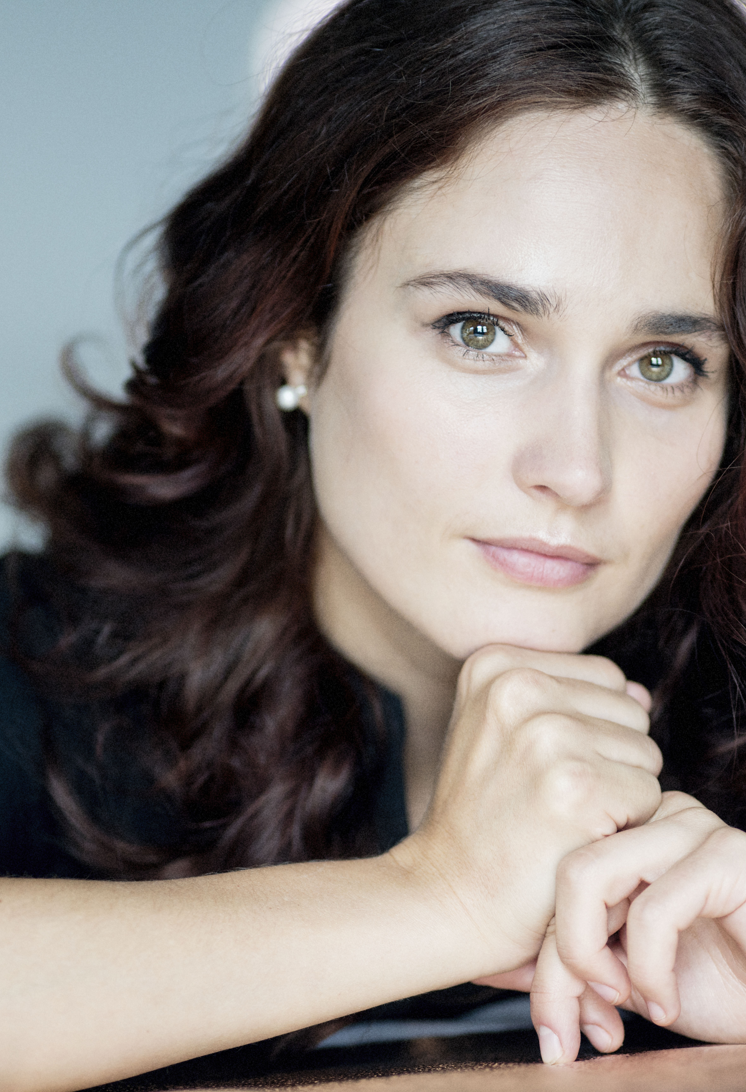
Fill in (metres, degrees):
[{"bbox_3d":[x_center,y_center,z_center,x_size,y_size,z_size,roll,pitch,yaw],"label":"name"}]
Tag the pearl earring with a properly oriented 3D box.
[{"bbox_3d":[-0.028,-0.051,2.090,0.009,0.009,0.009,-1,3,0],"label":"pearl earring"}]

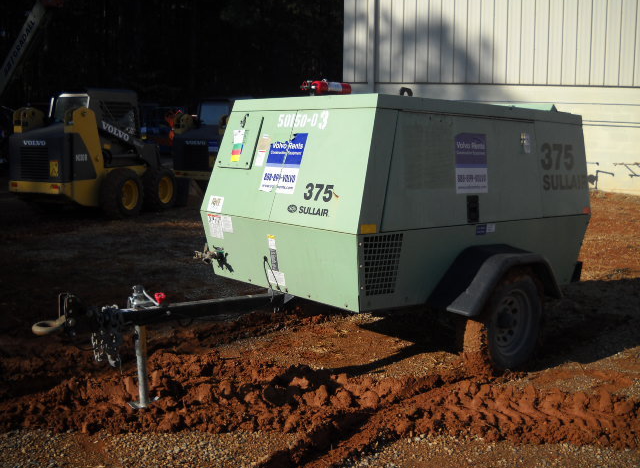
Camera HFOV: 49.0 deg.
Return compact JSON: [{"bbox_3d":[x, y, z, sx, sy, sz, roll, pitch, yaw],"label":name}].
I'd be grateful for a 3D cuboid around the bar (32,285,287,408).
[{"bbox_3d":[-0.861,0.639,4.213,1.695,0.725,0.280,-5,9,-42],"label":"bar"}]

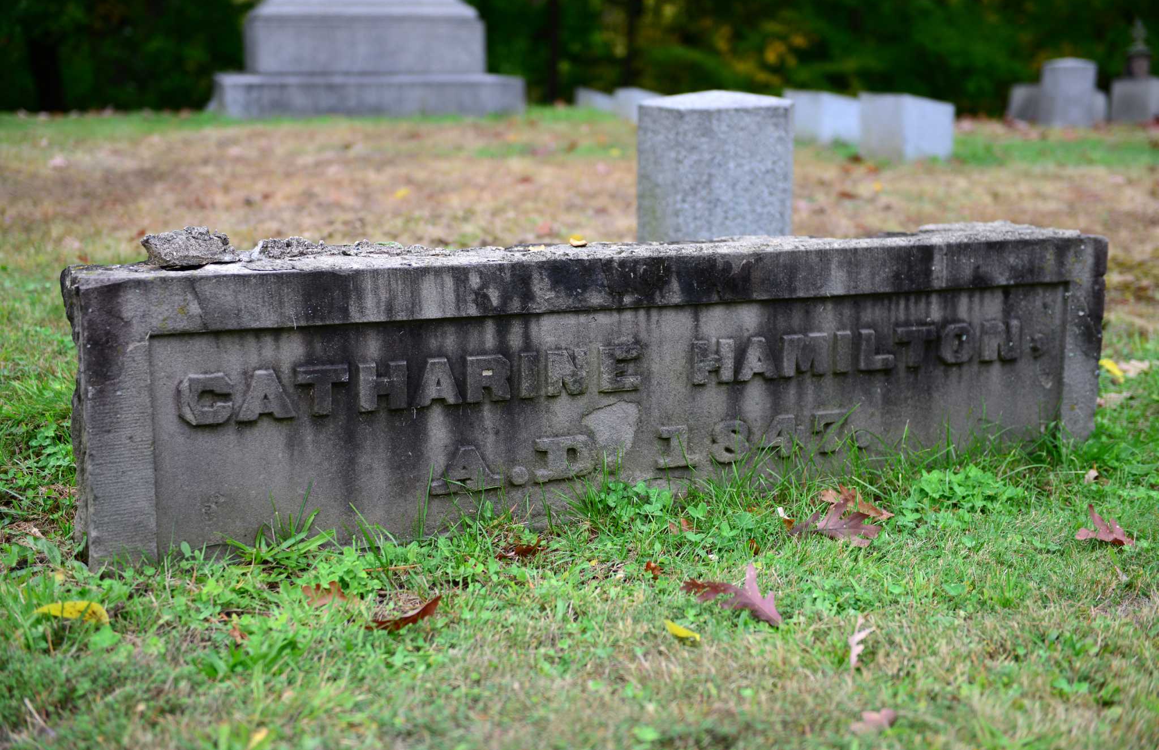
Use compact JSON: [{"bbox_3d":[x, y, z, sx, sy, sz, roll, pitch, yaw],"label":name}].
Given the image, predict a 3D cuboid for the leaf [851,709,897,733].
[{"bbox_3d":[0.306,0.359,1.672,0.047,0.014,0.038,2,9,10],"label":"leaf"}]

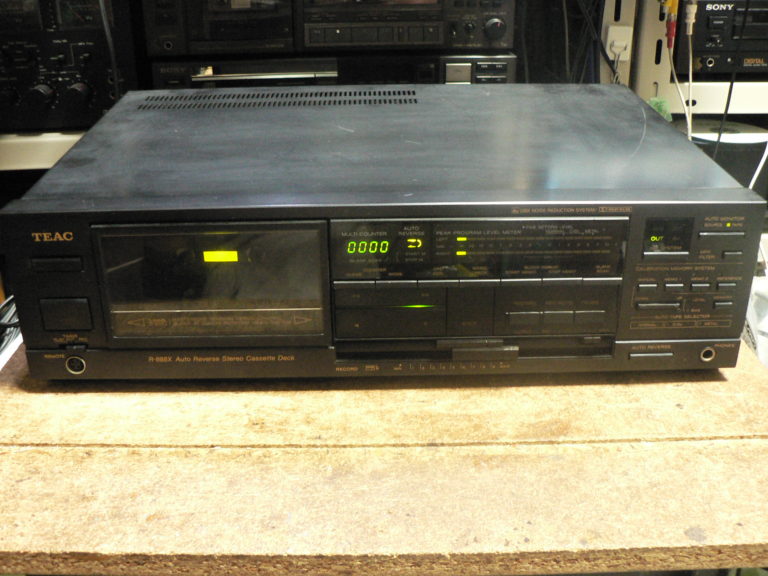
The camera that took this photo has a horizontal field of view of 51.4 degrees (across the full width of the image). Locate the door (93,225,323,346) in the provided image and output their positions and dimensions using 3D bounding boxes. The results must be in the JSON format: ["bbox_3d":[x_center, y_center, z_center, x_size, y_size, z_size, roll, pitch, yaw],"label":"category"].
[{"bbox_3d":[-0.098,-0.002,0.471,0.134,0.081,0.015,-1,26,-1],"label":"door"}]

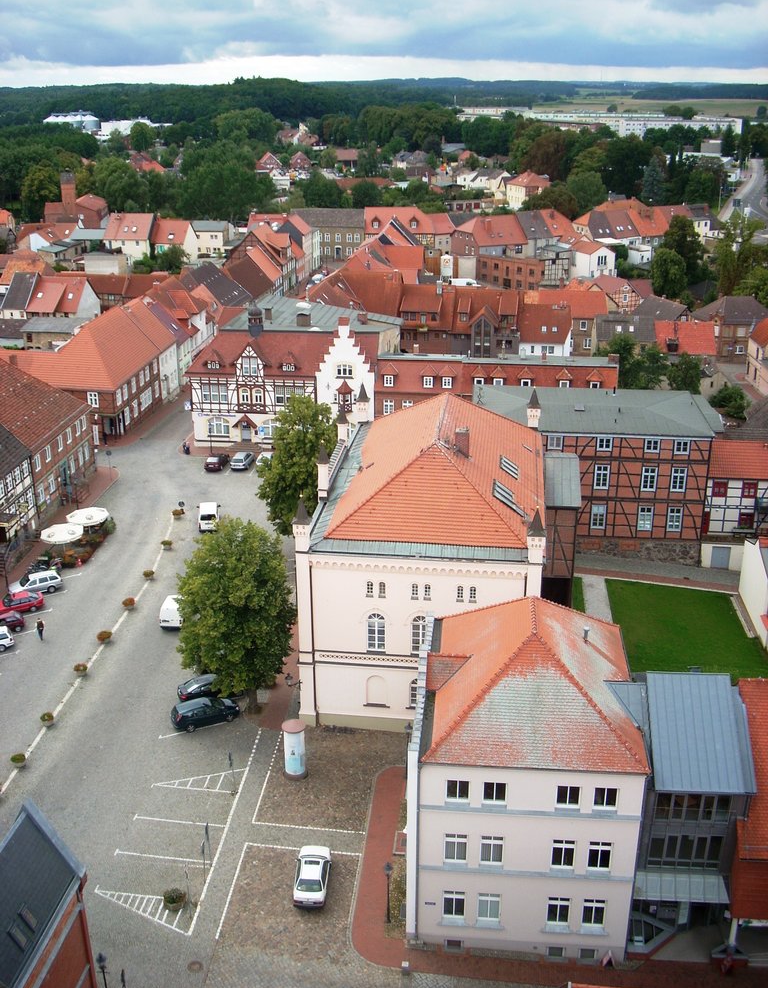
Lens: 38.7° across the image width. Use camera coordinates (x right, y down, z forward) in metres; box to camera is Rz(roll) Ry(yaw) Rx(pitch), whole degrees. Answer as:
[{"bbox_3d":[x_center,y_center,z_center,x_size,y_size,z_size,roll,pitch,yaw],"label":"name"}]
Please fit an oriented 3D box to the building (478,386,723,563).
[{"bbox_3d":[18.480,-2.587,103.179,21.000,12.600,15.000,2,21,6],"label":"building"}]

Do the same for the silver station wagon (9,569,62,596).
[{"bbox_3d":[-29.027,7.517,90.326,4.400,1.490,1.740,-14,25,-32],"label":"silver station wagon"}]

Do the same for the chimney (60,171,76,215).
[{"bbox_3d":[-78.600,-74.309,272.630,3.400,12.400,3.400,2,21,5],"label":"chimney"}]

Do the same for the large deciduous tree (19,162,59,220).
[{"bbox_3d":[-97.148,-84.599,308.265,11.300,16.000,11.300,0,21,0],"label":"large deciduous tree"}]

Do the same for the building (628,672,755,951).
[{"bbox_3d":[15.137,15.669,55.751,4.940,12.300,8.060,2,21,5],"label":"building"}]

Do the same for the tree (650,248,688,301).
[{"bbox_3d":[50.400,-37.629,193.553,6.400,11.500,6.400,0,21,0],"label":"tree"}]

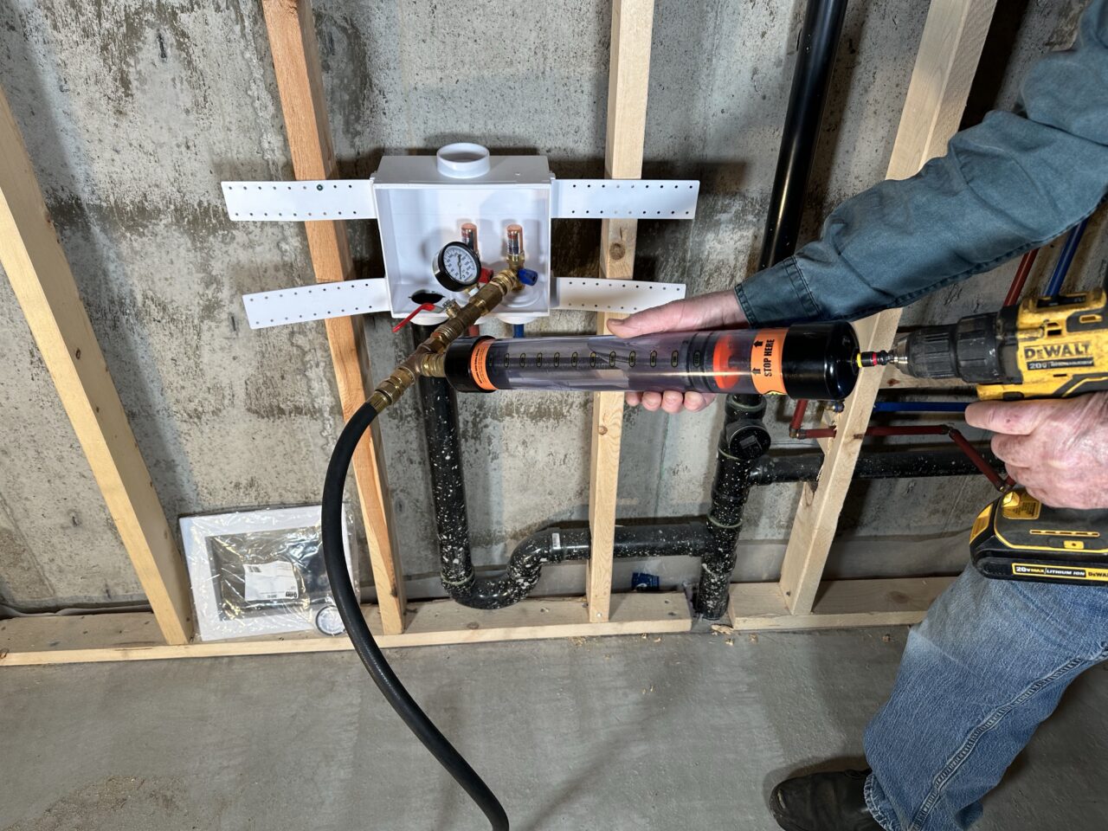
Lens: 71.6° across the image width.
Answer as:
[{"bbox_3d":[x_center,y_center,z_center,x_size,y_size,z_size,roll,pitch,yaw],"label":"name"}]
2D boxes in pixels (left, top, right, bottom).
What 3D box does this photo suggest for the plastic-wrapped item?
[{"bbox_3d":[-0.536,0.303,1.482,0.318,0.262,0.032,-5,14,-2],"label":"plastic-wrapped item"}]

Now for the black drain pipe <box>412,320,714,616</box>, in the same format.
[{"bbox_3d":[0.045,0.116,1.407,0.545,0.654,0.073,-2,35,-3],"label":"black drain pipe"}]

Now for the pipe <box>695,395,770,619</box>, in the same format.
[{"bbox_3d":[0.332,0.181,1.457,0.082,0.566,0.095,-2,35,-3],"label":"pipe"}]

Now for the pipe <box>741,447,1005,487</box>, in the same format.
[{"bbox_3d":[0.613,0.098,1.446,0.512,0.053,0.053,-2,35,-3],"label":"pipe"}]

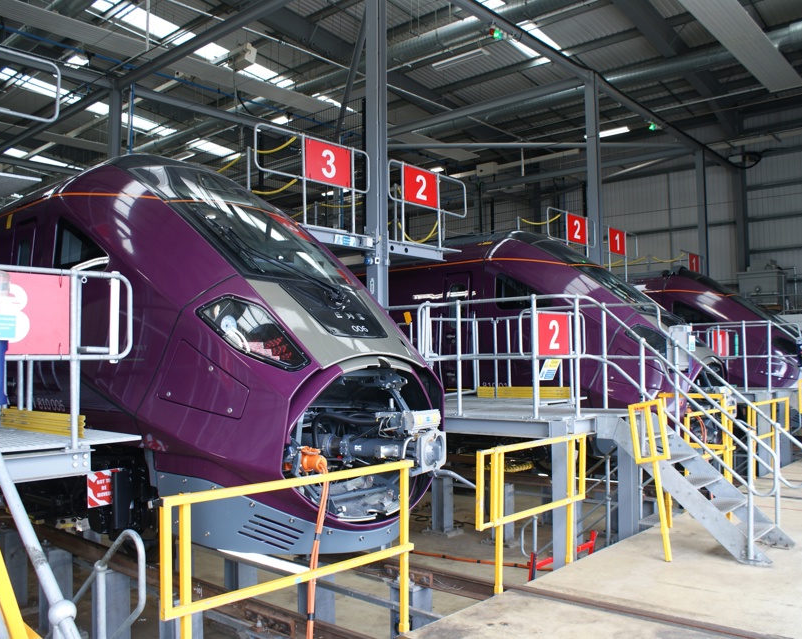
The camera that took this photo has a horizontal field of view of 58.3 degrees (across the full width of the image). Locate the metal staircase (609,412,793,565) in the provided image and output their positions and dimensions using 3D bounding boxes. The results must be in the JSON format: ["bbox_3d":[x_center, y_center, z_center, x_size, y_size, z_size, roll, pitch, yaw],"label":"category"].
[{"bbox_3d":[2.937,1.585,7.082,1.480,1.210,0.790,-3,-4,41],"label":"metal staircase"}]

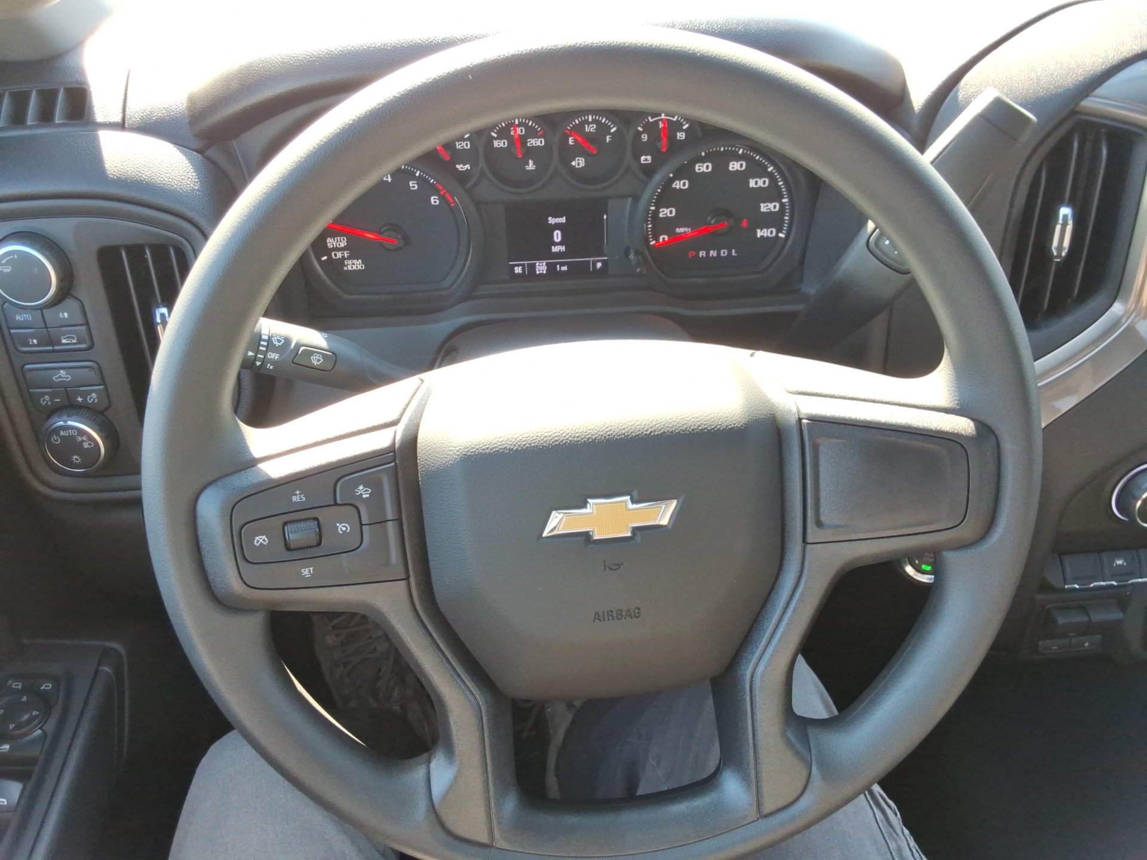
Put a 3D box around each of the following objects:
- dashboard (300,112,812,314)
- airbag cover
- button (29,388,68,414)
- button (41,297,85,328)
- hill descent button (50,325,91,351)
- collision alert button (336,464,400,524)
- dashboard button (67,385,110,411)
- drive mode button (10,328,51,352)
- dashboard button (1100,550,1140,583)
[{"bbox_3d":[-0.009,-0.147,0.621,0.338,0.129,0.055,-4,28,-3],"label":"dashboard"},{"bbox_3d":[0.013,0.044,0.414,0.159,0.163,0.050,-5,16,-3],"label":"airbag cover"},{"bbox_3d":[-0.353,-0.020,0.628,0.024,0.019,0.010,-4,28,-3],"label":"button"},{"bbox_3d":[-0.328,-0.077,0.600,0.026,0.020,0.010,-4,28,-3],"label":"button"},{"bbox_3d":[-0.328,-0.061,0.608,0.026,0.017,0.010,-4,28,-3],"label":"hill descent button"},{"bbox_3d":[-0.090,0.027,0.407,0.027,0.026,0.010,-5,16,-3],"label":"collision alert button"},{"bbox_3d":[-0.328,-0.022,0.629,0.027,0.019,0.010,-4,28,-3],"label":"dashboard button"},{"bbox_3d":[-0.353,-0.060,0.607,0.024,0.016,0.010,-4,28,-3],"label":"drive mode button"},{"bbox_3d":[0.412,0.104,0.704,0.030,0.012,0.024,-4,72,-3],"label":"dashboard button"}]

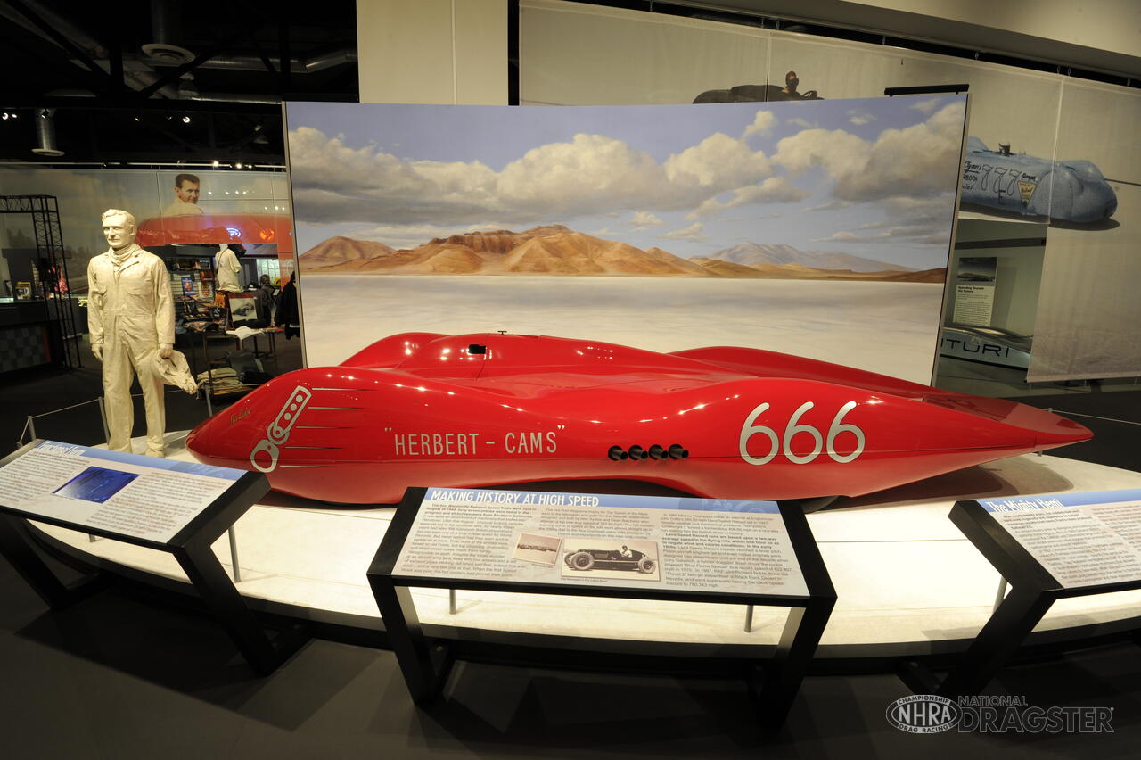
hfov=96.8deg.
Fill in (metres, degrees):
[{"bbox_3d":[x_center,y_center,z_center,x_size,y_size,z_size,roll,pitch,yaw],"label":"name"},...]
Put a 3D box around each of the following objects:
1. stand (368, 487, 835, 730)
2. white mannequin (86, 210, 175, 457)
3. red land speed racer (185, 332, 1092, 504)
[{"bbox_3d":[0.081,0.751,1.591,1.246,0.763,0.440,1,11,4],"label":"stand"},{"bbox_3d":[-3.391,-0.313,3.853,0.580,1.810,0.360,-3,11,-14],"label":"white mannequin"},{"bbox_3d":[0.450,0.168,3.624,5.850,0.950,1.820,0,11,2],"label":"red land speed racer"}]

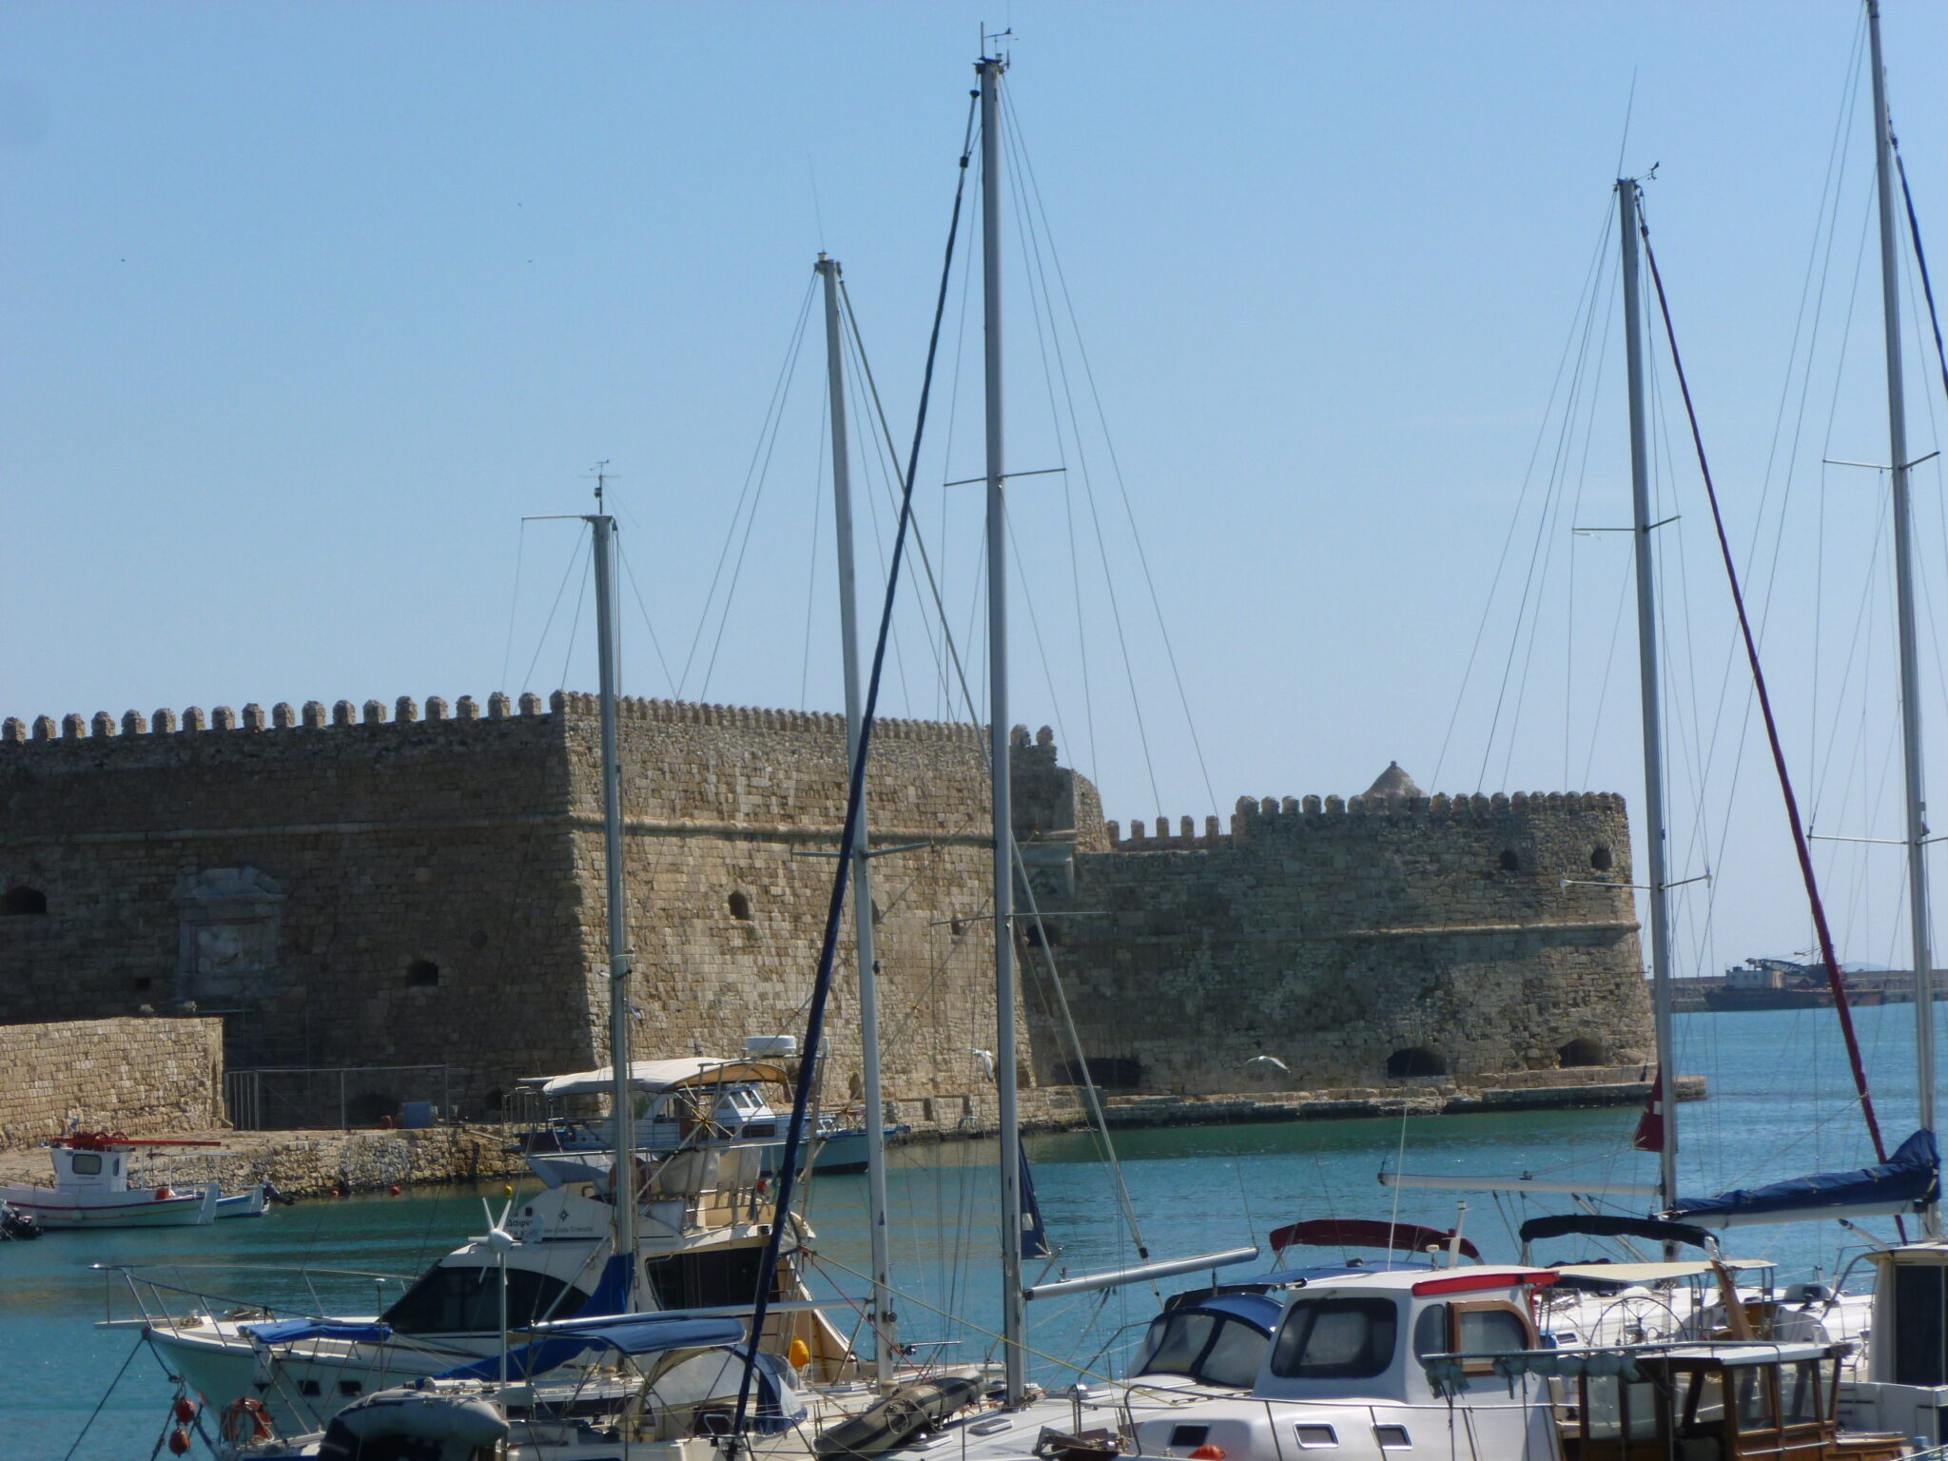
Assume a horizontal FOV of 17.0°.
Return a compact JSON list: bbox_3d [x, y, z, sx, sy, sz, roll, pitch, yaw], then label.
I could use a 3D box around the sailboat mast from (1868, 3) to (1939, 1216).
[{"bbox_3d":[8.704,-0.735,61.207,0.140,12.451,0.180,-4,-3,41],"label":"sailboat mast"}]

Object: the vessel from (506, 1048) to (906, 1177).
[{"bbox_3d":[-8.252,11.981,204.000,11.500,3.900,3.400,-3,-3,28],"label":"vessel"}]

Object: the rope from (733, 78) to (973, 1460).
[{"bbox_3d":[-0.993,0.171,55.950,0.120,12.223,0.120,-6,-22,41],"label":"rope"}]

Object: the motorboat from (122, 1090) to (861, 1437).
[{"bbox_3d":[-5.324,5.977,69.300,8.500,4.400,3.100,-4,-3,37],"label":"motorboat"}]

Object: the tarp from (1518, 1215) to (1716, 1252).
[{"bbox_3d":[5.634,4.394,57.200,1.950,0.280,0.280,-4,-3,41],"label":"tarp"}]

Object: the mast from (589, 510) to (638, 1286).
[{"bbox_3d":[-3.643,2.057,66.143,0.130,8.528,0.170,-4,-3,41],"label":"mast"}]

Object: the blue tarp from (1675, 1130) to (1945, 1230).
[{"bbox_3d":[7.578,4.035,59.500,0.320,0.750,4.050,-4,-3,41],"label":"blue tarp"}]

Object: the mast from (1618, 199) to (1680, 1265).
[{"bbox_3d":[6.847,0.168,66.193,0.130,11.541,0.170,-4,-3,41],"label":"mast"}]

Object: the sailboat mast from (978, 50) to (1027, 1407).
[{"bbox_3d":[0.260,-0.026,57.316,0.140,11.884,0.180,-4,-4,41],"label":"sailboat mast"}]

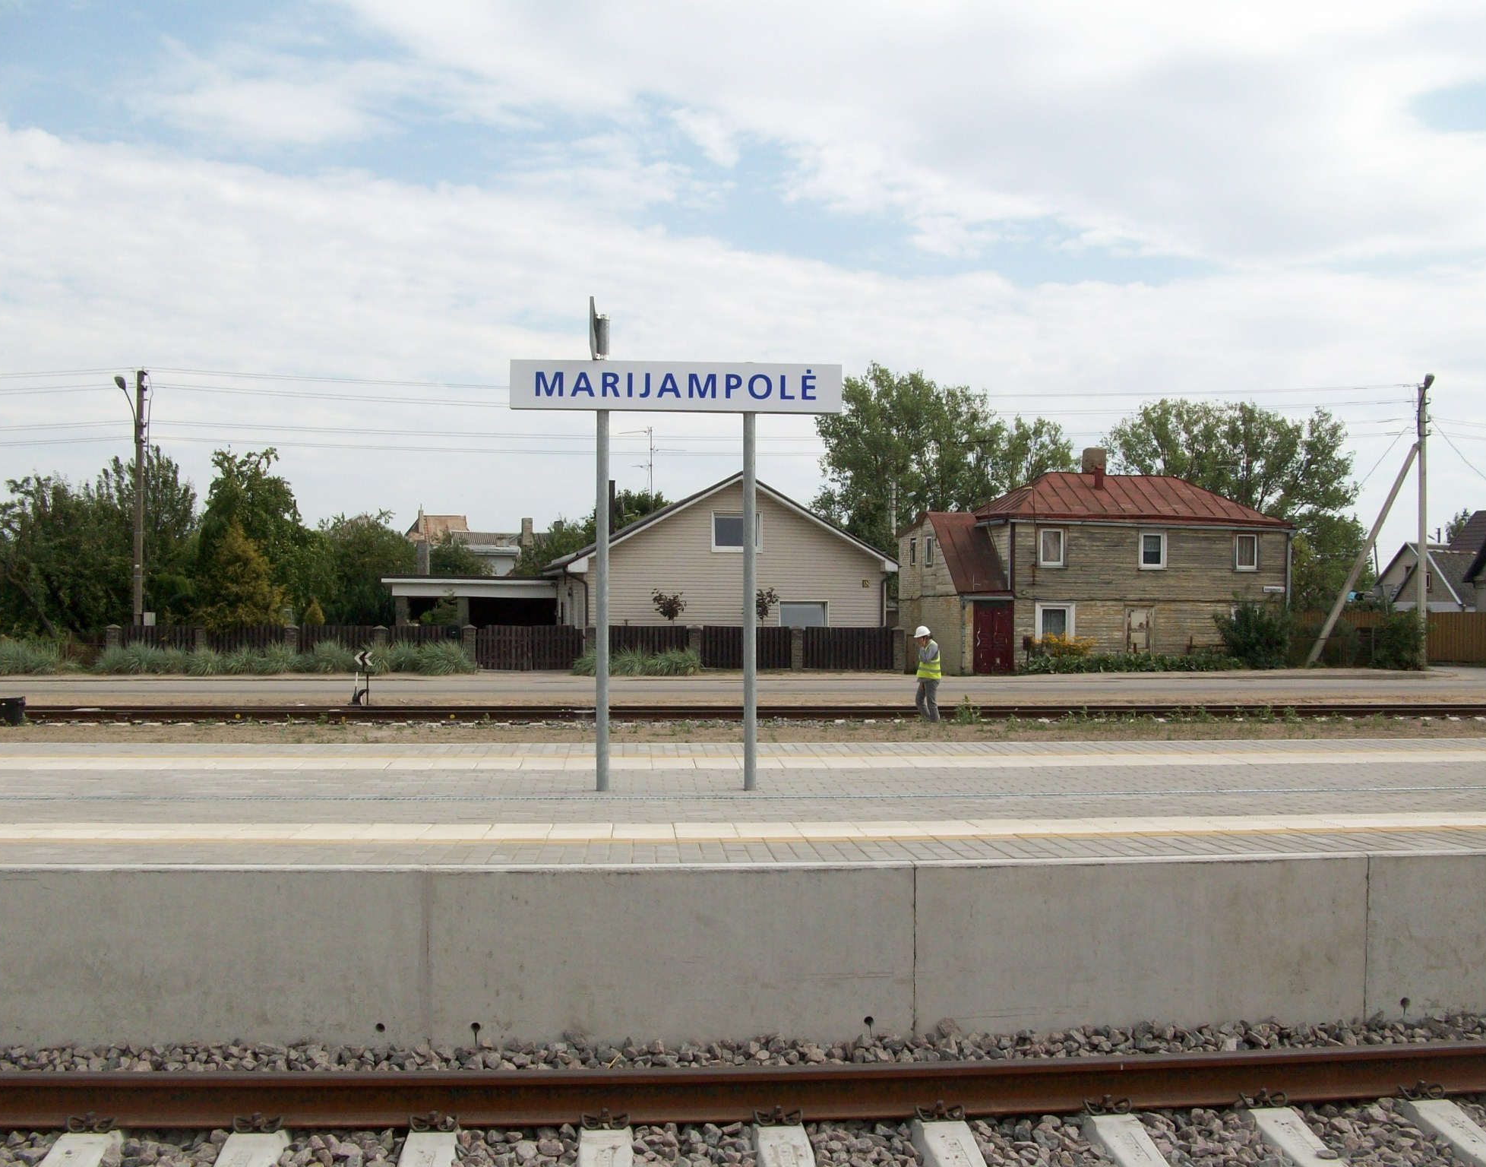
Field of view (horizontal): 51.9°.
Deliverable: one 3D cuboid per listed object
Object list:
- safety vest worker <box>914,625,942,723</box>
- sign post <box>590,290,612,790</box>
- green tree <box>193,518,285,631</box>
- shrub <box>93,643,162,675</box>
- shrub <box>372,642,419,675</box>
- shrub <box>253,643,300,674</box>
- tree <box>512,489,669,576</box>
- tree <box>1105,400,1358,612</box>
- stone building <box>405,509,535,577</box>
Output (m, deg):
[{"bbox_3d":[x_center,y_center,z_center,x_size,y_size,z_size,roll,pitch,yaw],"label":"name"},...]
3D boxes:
[{"bbox_3d":[3.397,1.676,28.100,0.500,1.800,0.520,0,-1,-4],"label":"safety vest worker"},{"bbox_3d":[-0.880,-0.250,9.530,0.140,3.080,0.160,0,-1,-4],"label":"sign post"},{"bbox_3d":[-15.750,0.320,47.700,2.900,4.700,2.800,0,-1,-4],"label":"green tree"},{"bbox_3d":[-18.954,2.299,47.000,2.100,1.000,1.400,0,-1,-4],"label":"shrub"},{"bbox_3d":[-10.330,2.160,45.300,1.450,0.980,1.250,0,-1,-4],"label":"shrub"},{"bbox_3d":[-14.459,2.338,47.400,1.370,0.970,1.200,0,-1,-4],"label":"shrub"},{"bbox_3d":[-6.600,-0.410,67.000,6.900,7.100,6.200,0,-1,-4],"label":"tree"},{"bbox_3d":[22.500,-2.500,70.000,11.600,11.600,10.000,0,-1,-4],"label":"tree"},{"bbox_3d":[-14.400,-0.200,80.000,7.500,7.300,8.000,0,-1,-6],"label":"stone building"}]

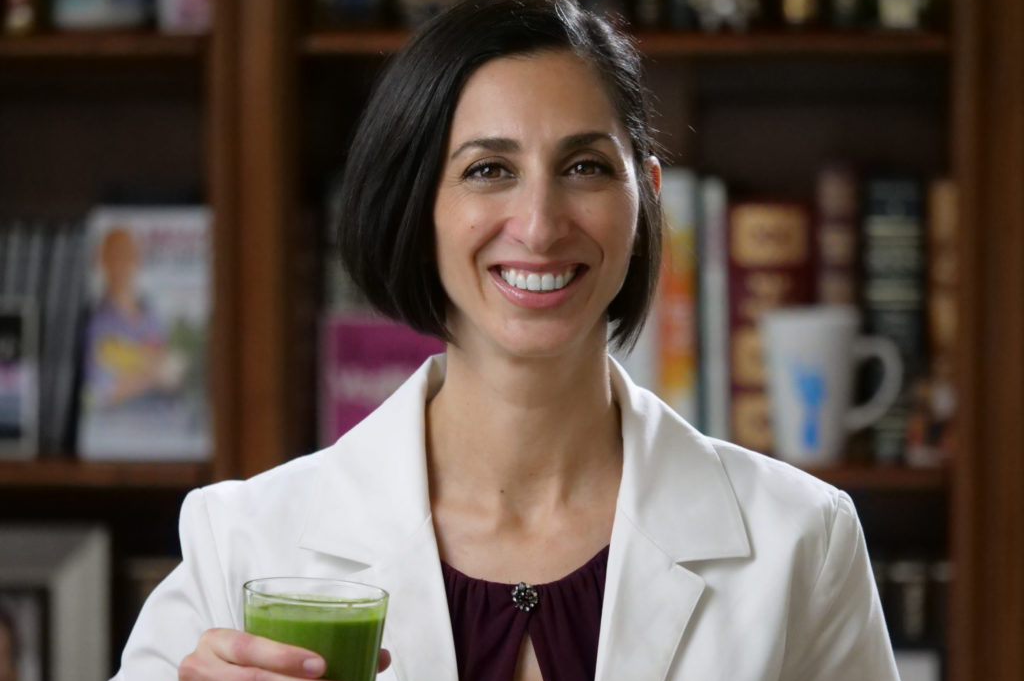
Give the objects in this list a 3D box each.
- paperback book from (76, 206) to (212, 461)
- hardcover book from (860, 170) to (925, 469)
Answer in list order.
[{"bbox_3d":[-0.317,-0.006,7.931,0.141,0.228,0.022,0,3,0],"label":"paperback book"},{"bbox_3d":[0.341,-0.023,8.045,0.056,0.258,0.190,0,3,0],"label":"hardcover book"}]

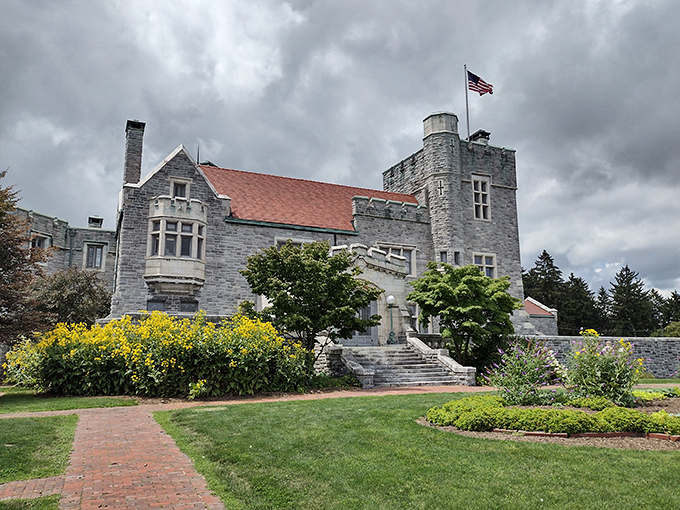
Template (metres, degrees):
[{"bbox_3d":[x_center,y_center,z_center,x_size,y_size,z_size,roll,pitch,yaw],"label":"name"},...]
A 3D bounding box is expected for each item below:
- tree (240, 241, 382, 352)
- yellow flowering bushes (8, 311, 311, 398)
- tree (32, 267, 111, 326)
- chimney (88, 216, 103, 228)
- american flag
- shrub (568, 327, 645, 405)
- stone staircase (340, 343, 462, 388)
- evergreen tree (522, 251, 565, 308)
[{"bbox_3d":[-1.185,2.315,21.031,5.600,5.700,5.200,0,-10,-3],"label":"tree"},{"bbox_3d":[-5.369,3.257,17.627,9.200,2.500,2.900,5,-11,-25],"label":"yellow flowering bushes"},{"bbox_3d":[-12.703,3.182,25.000,4.000,5.000,3.800,5,-11,-26],"label":"tree"},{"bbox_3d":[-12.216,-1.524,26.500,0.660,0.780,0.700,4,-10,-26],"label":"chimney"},{"bbox_3d":[9.153,-11.252,34.800,1.800,1.750,0.450,-3,-10,16],"label":"american flag"},{"bbox_3d":[6.882,2.901,13.800,1.950,2.000,1.850,-5,-11,26],"label":"shrub"},{"bbox_3d":[2.313,4.593,22.088,3.600,1.500,3.400,5,-11,-25],"label":"stone staircase"},{"bbox_3d":[26.090,6.218,68.000,6.200,14.000,6.200,-4,-10,21],"label":"evergreen tree"}]

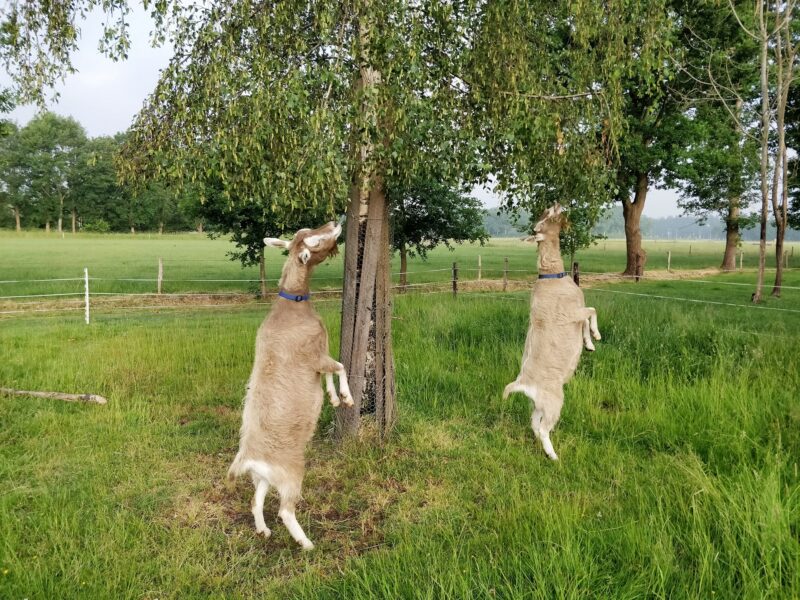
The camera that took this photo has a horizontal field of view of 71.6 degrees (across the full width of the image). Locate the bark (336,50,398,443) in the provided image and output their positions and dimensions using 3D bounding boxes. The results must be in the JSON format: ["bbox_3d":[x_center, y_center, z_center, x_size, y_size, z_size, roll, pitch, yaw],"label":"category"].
[{"bbox_3d":[-0.262,-0.372,4.208,0.480,2.989,0.480,1,7,0],"label":"bark"}]

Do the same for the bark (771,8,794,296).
[{"bbox_3d":[9.859,-3.728,14.314,0.500,7.377,0.420,1,7,0],"label":"bark"}]

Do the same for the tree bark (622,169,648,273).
[{"bbox_3d":[9.128,-2.962,21.503,0.900,4.033,0.800,1,7,0],"label":"tree bark"}]

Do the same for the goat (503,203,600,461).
[{"bbox_3d":[1.051,0.243,3.853,0.640,1.790,0.370,0,7,-8],"label":"goat"}]

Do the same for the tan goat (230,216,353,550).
[{"bbox_3d":[-0.557,0.460,2.824,0.600,1.682,0.380,-4,9,-36],"label":"tan goat"}]

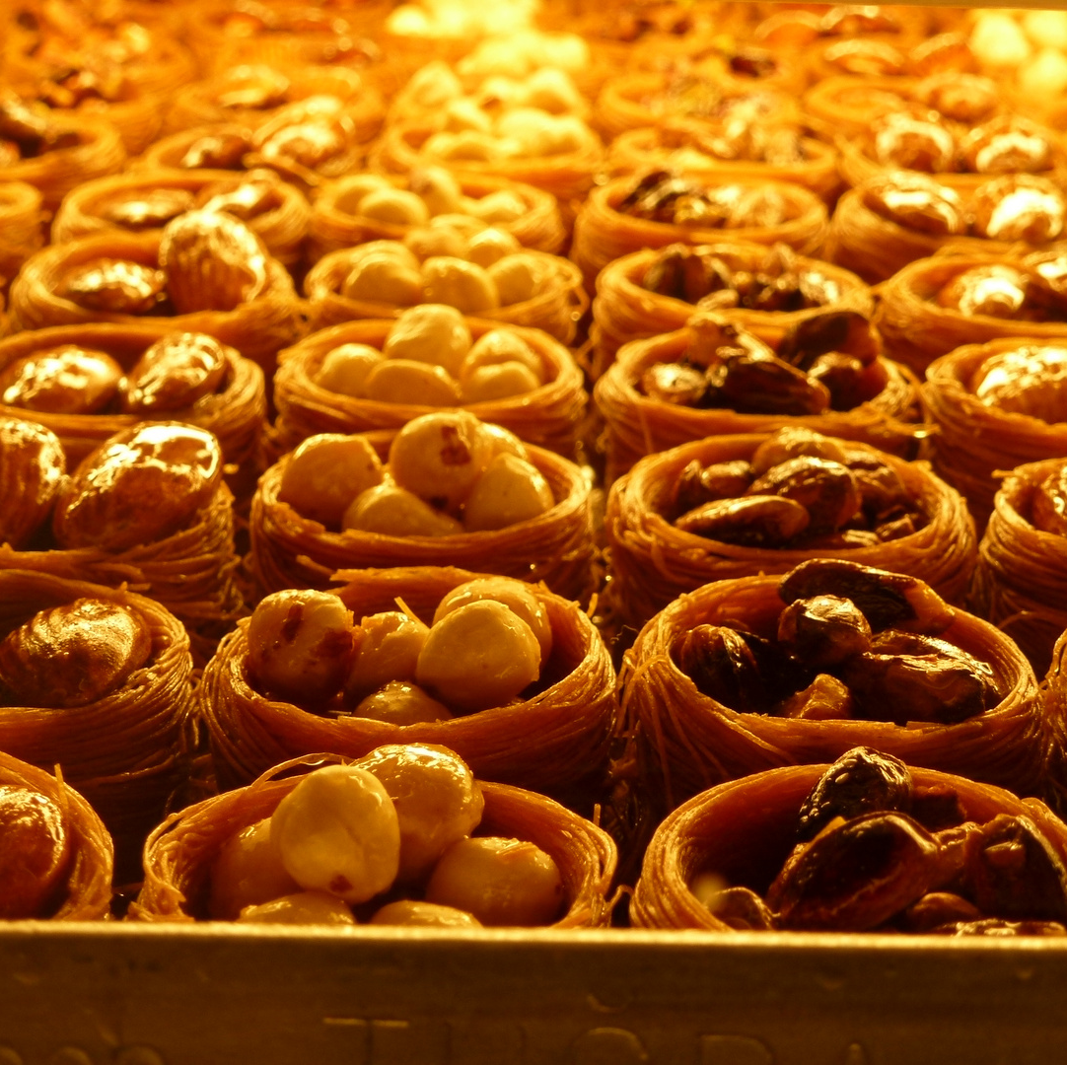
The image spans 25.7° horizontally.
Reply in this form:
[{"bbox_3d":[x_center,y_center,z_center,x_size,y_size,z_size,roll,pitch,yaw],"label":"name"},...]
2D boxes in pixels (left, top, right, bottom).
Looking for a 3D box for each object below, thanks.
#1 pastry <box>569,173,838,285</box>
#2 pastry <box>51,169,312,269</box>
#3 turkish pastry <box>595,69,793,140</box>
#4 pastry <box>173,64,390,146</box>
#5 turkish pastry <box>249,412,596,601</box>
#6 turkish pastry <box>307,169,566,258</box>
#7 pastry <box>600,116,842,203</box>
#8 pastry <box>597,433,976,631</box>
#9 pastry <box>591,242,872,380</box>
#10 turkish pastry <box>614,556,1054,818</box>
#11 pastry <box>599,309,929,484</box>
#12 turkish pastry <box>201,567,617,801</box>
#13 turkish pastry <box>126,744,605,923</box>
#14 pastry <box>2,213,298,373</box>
[{"bbox_3d":[0.033,-0.057,0.467,0.050,0.029,0.050,0,24,0],"label":"pastry"},{"bbox_3d":[-0.070,-0.056,0.469,0.051,0.028,0.051,1,22,0],"label":"pastry"},{"bbox_3d":[0.040,-0.098,0.576,0.049,0.026,0.049,1,22,0],"label":"turkish pastry"},{"bbox_3d":[-0.063,-0.098,0.571,0.052,0.028,0.052,1,22,0],"label":"pastry"},{"bbox_3d":[-0.016,-0.001,0.337,0.050,0.032,0.050,0,24,0],"label":"turkish pastry"},{"bbox_3d":[-0.019,-0.057,0.465,0.050,0.029,0.050,0,24,0],"label":"turkish pastry"},{"bbox_3d":[0.041,-0.077,0.514,0.050,0.029,0.050,0,24,0],"label":"pastry"},{"bbox_3d":[0.036,0.004,0.327,0.051,0.028,0.051,1,22,0],"label":"pastry"},{"bbox_3d":[0.036,-0.036,0.424,0.050,0.027,0.050,1,22,0],"label":"pastry"},{"bbox_3d":[0.035,0.024,0.280,0.049,0.026,0.049,1,22,0],"label":"turkish pastry"},{"bbox_3d":[0.035,-0.016,0.374,0.051,0.028,0.051,1,22,0],"label":"pastry"},{"bbox_3d":[-0.015,0.021,0.288,0.050,0.030,0.050,0,24,0],"label":"turkish pastry"},{"bbox_3d":[-0.015,0.040,0.231,0.047,0.032,0.047,1,22,0],"label":"turkish pastry"},{"bbox_3d":[-0.067,-0.038,0.420,0.050,0.033,0.050,0,24,0],"label":"pastry"}]

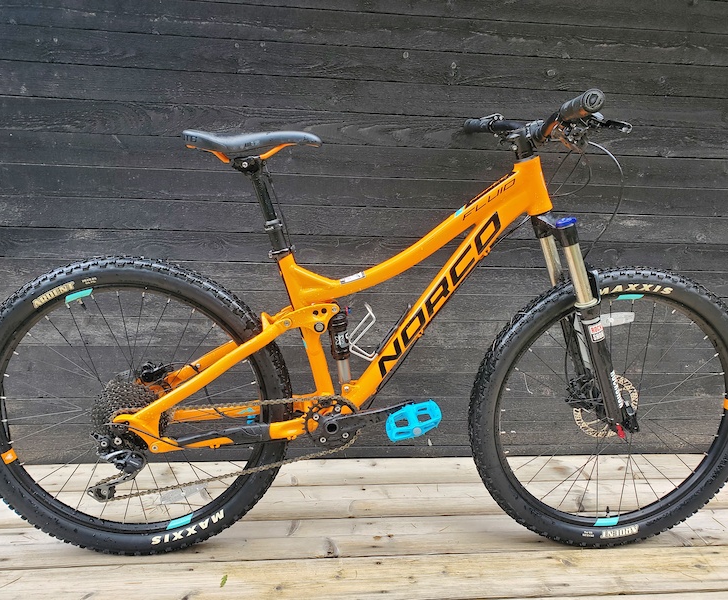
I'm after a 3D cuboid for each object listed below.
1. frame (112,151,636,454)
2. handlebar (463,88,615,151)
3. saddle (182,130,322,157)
[{"bbox_3d":[0.046,0.000,1.312,1.141,0.650,0.169,1,12,-5],"label":"frame"},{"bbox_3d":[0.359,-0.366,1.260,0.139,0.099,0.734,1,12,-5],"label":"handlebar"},{"bbox_3d":[-0.223,-0.316,1.221,0.278,0.059,0.139,1,12,-5],"label":"saddle"}]

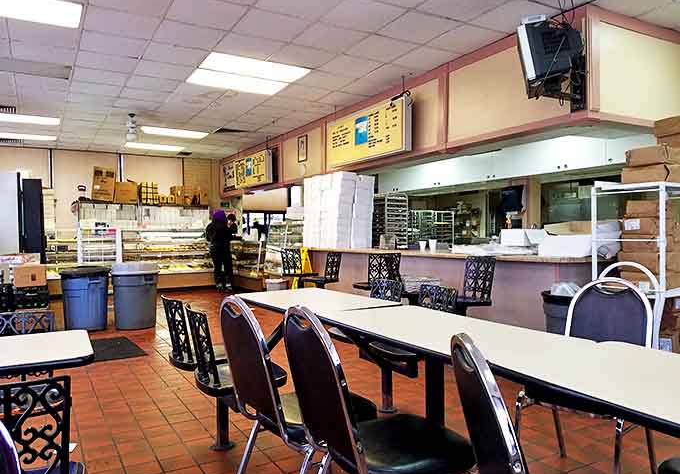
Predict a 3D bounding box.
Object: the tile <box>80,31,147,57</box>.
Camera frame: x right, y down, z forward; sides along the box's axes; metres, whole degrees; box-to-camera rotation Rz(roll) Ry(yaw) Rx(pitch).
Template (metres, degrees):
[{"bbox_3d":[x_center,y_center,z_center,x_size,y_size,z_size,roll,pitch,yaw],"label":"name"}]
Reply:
[{"bbox_3d":[-2.292,-1.956,5.194,0.610,0.022,0.610,-1,1,-30],"label":"tile"}]

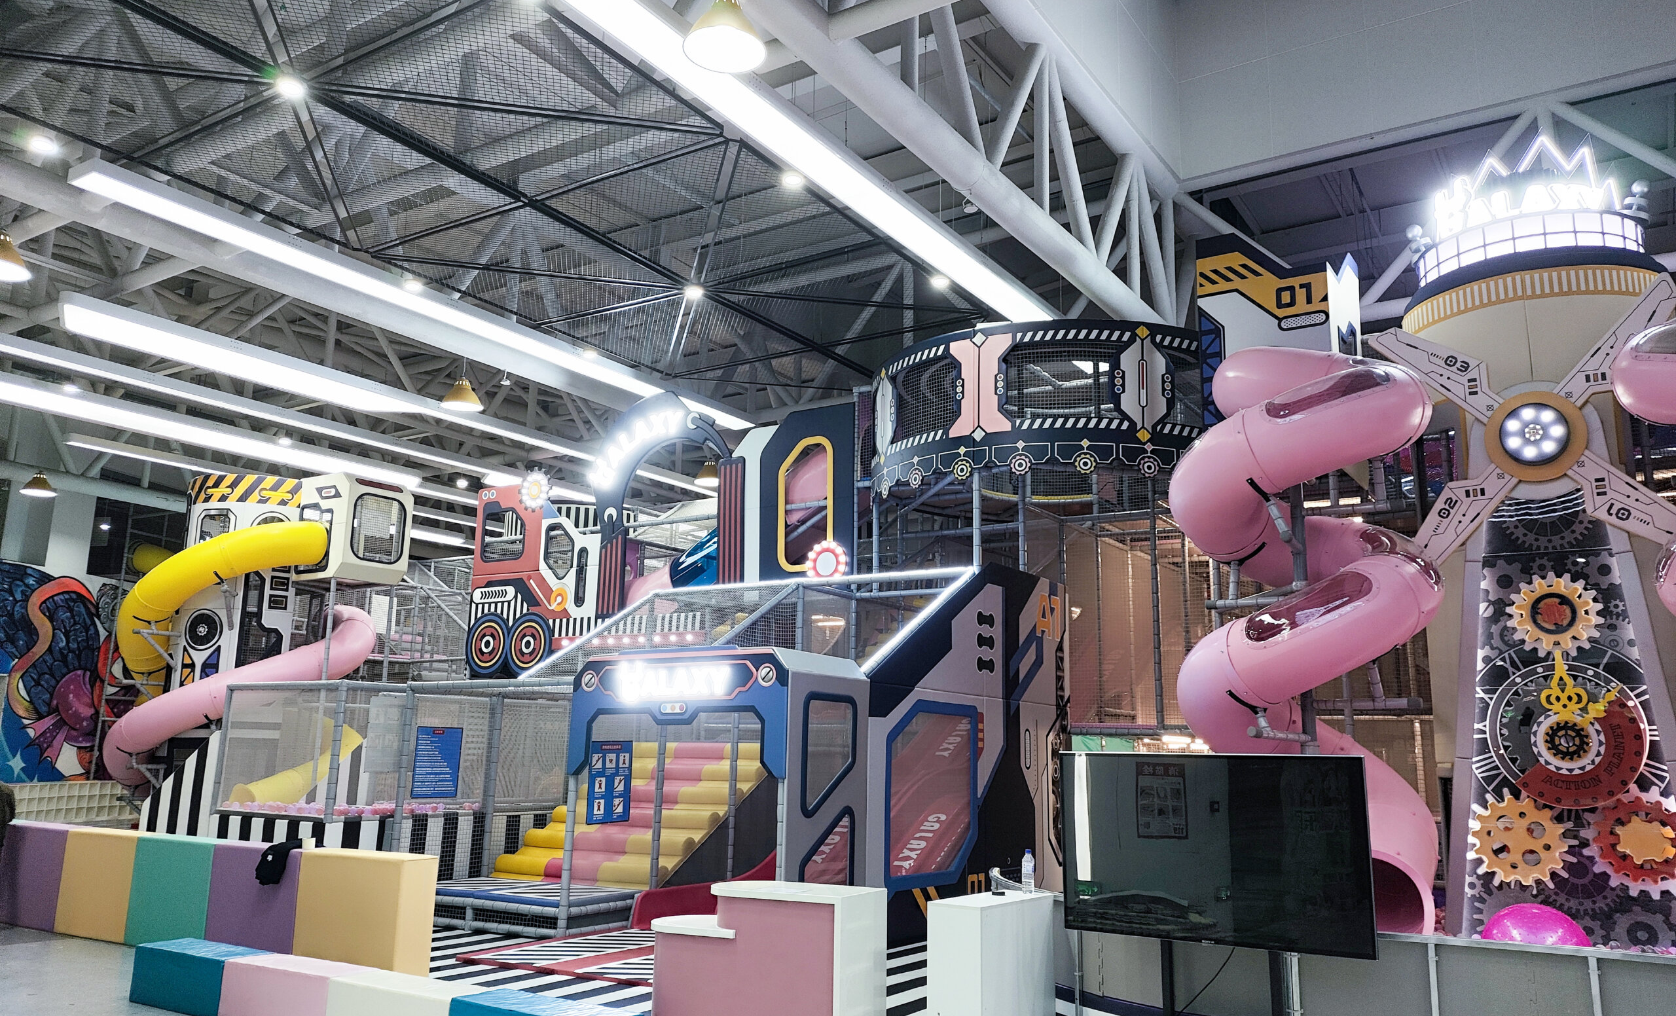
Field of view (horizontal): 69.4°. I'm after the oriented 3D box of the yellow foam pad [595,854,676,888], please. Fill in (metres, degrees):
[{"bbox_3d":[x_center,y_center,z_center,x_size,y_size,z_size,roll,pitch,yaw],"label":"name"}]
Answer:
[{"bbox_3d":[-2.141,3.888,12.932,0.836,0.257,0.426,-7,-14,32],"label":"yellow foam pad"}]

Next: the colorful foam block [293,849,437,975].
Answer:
[{"bbox_3d":[-3.507,3.020,8.968,1.142,0.888,0.320,-6,-14,31],"label":"colorful foam block"}]

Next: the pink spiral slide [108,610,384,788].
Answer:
[{"bbox_3d":[-12.280,4.153,25.538,2.500,4.500,5.500,-7,-14,32],"label":"pink spiral slide"}]

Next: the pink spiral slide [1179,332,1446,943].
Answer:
[{"bbox_3d":[4.207,1.038,10.882,2.450,5.600,3.500,-7,-14,32],"label":"pink spiral slide"}]

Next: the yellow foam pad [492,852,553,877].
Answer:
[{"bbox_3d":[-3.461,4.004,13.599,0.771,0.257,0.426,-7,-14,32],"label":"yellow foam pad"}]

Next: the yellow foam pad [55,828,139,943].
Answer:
[{"bbox_3d":[-6.422,3.341,10.753,1.148,0.888,0.320,-6,-14,31],"label":"yellow foam pad"}]

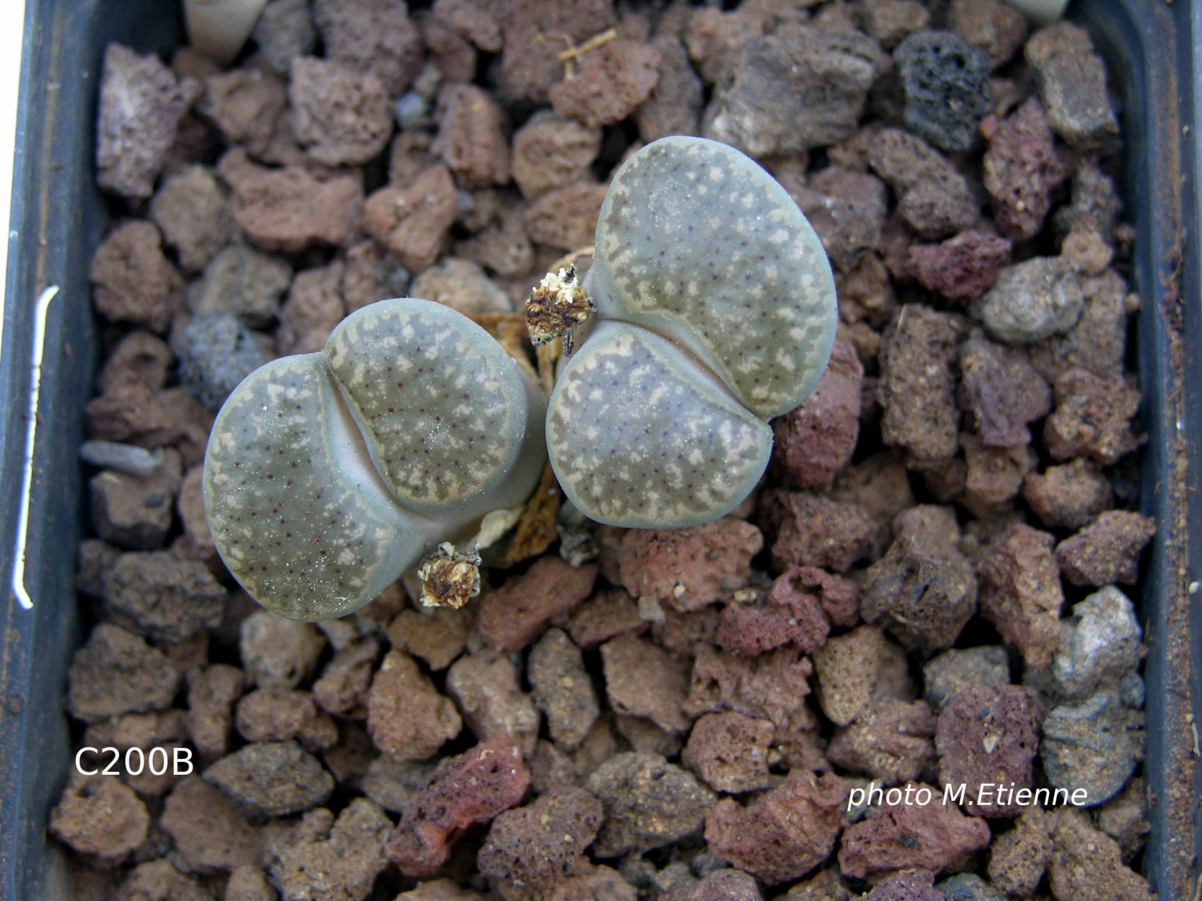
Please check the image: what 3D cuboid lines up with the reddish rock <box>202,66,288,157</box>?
[{"bbox_3d":[-0.023,-0.022,0.195,0.005,0.005,0.006,-11,75,0],"label":"reddish rock"}]

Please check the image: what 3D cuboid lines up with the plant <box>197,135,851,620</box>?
[{"bbox_3d":[-0.004,-0.001,0.183,0.039,0.016,0.022,-30,75,-5],"label":"plant"}]

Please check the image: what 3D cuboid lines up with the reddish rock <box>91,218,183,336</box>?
[{"bbox_3d":[-0.035,-0.013,0.229,0.006,0.006,0.008,4,73,2],"label":"reddish rock"}]

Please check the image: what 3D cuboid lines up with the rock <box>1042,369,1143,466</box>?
[{"bbox_3d":[0.032,-0.002,0.201,0.006,0.005,0.006,0,73,0],"label":"rock"}]

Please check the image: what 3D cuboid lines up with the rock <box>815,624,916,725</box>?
[{"bbox_3d":[0.018,0.015,0.210,0.006,0.005,0.006,-11,78,-2],"label":"rock"}]

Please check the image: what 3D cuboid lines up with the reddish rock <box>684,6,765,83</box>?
[{"bbox_3d":[0.009,-0.028,0.210,0.006,0.005,0.005,0,73,0],"label":"reddish rock"}]

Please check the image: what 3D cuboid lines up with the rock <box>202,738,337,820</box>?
[{"bbox_3d":[-0.020,0.020,0.183,0.007,0.004,0.004,-6,75,1],"label":"rock"}]

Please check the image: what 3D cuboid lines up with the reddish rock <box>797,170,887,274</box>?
[{"bbox_3d":[0.016,-0.015,0.207,0.007,0.005,0.007,0,73,0],"label":"reddish rock"}]

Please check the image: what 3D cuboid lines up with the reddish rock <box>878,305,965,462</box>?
[{"bbox_3d":[0.021,-0.004,0.201,0.005,0.005,0.010,1,73,0],"label":"reddish rock"}]

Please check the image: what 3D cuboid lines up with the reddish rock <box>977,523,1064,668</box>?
[{"bbox_3d":[0.027,0.009,0.196,0.005,0.005,0.009,-6,74,0],"label":"reddish rock"}]

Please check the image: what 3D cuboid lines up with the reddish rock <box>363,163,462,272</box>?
[{"bbox_3d":[-0.013,-0.017,0.230,0.006,0.005,0.007,-28,75,-8],"label":"reddish rock"}]

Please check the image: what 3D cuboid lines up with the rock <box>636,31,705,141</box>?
[{"bbox_3d":[0.005,-0.025,0.209,0.005,0.004,0.008,1,74,2],"label":"rock"}]

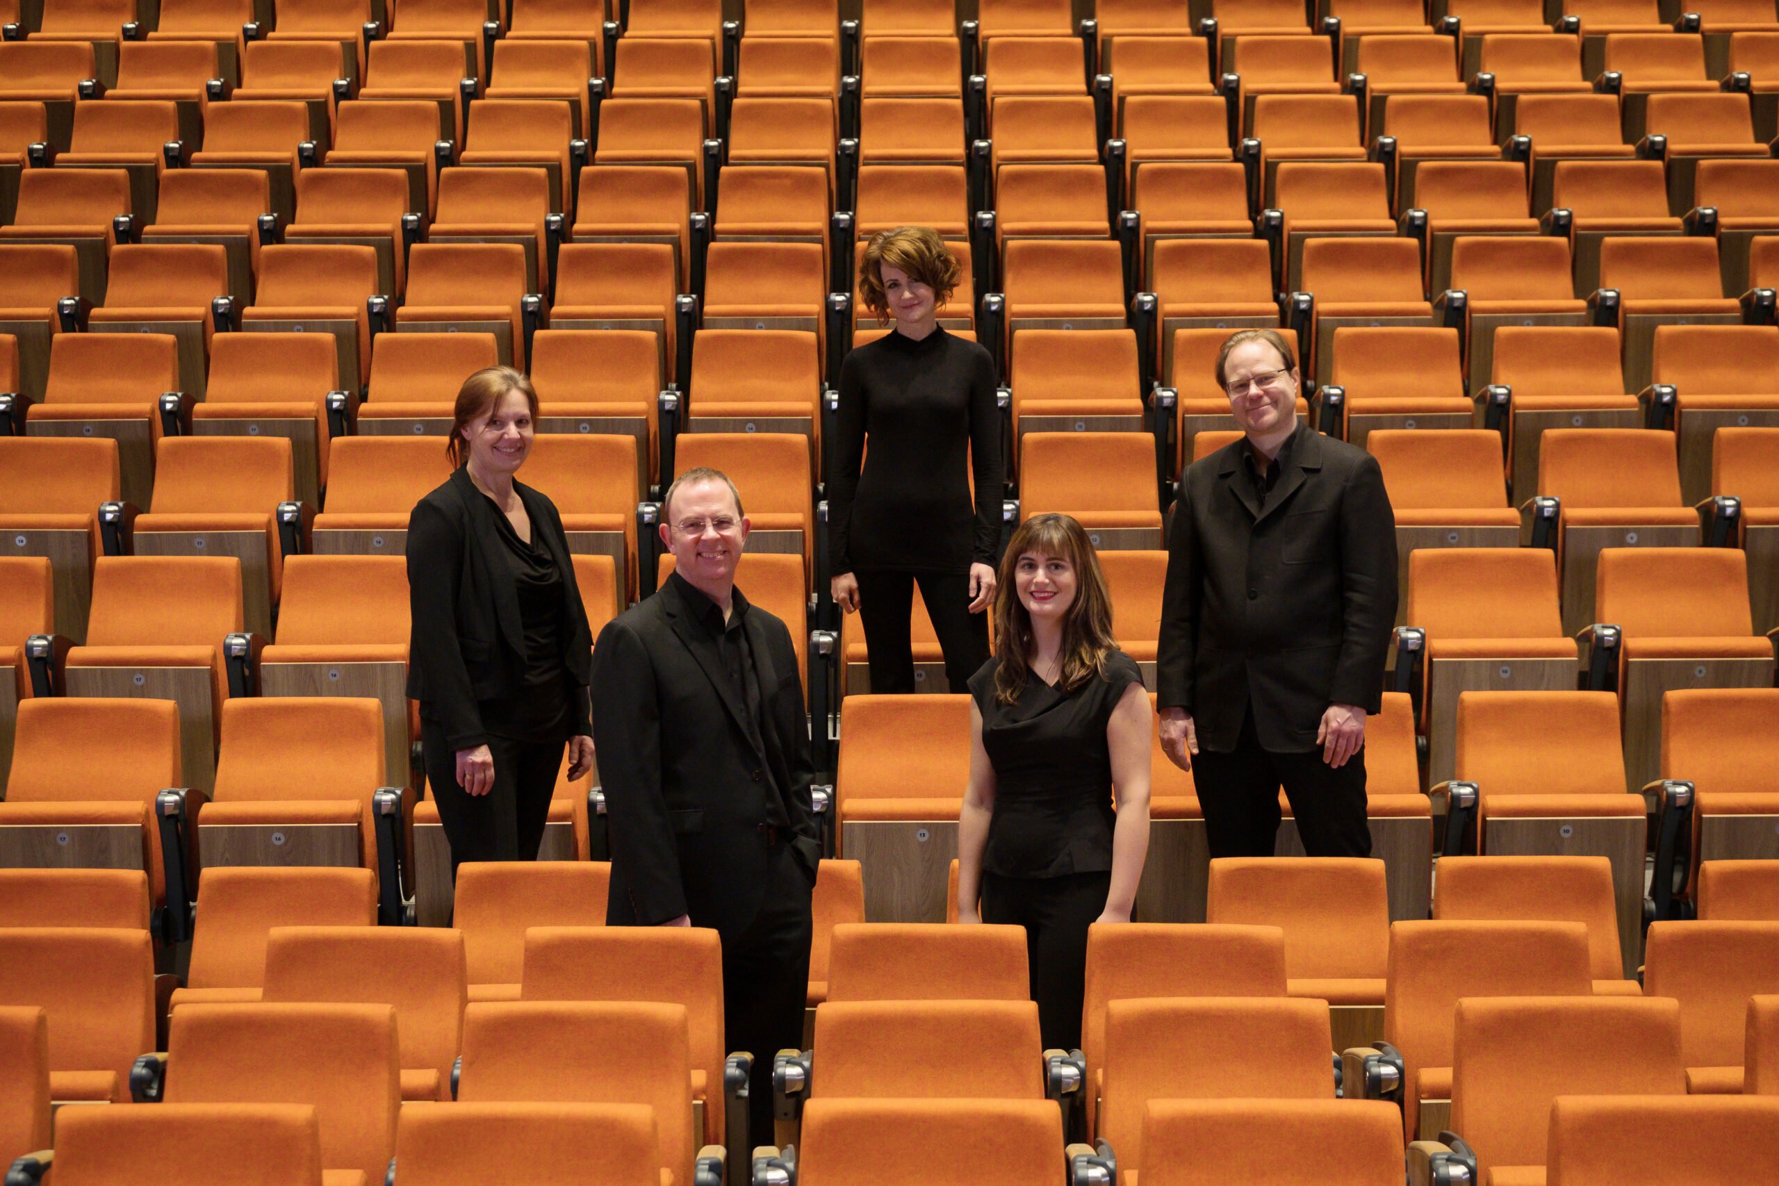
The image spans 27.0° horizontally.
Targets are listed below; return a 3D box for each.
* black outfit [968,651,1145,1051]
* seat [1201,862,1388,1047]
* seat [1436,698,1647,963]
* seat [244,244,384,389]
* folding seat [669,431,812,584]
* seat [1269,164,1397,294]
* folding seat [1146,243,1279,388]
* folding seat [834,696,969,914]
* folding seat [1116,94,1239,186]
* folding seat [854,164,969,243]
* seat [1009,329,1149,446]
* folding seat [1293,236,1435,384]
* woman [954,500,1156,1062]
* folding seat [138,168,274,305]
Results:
[{"bbox_3d":[0.368,0.776,8.117,0.400,1.300,0.270,0,1,0],"label":"black outfit"},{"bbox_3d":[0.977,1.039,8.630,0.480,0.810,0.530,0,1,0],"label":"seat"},{"bbox_3d":[1.660,0.662,9.413,0.550,0.820,0.530,0,4,0],"label":"seat"},{"bbox_3d":[-2.101,-0.855,13.516,0.475,0.830,0.510,0,3,0],"label":"seat"},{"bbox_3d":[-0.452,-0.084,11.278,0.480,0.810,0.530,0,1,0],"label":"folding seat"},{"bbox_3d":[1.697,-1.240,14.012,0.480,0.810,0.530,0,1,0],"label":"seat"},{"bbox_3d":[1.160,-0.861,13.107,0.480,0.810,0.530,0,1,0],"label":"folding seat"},{"bbox_3d":[0.092,0.696,9.766,0.475,0.830,0.510,0,3,0],"label":"folding seat"},{"bbox_3d":[1.206,-1.661,15.426,0.475,0.830,0.510,0,3,0],"label":"folding seat"},{"bbox_3d":[0.085,-1.257,14.162,0.530,0.770,0.500,0,3,0],"label":"folding seat"},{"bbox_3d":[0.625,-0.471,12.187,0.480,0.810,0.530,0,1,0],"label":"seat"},{"bbox_3d":[1.663,-0.856,13.069,0.550,0.820,0.530,0,4,0],"label":"folding seat"},{"bbox_3d":[0.370,0.675,8.390,0.450,1.710,0.300,0,4,12],"label":"woman"},{"bbox_3d":[-2.563,-1.211,13.983,0.550,0.820,0.530,0,4,0],"label":"folding seat"}]

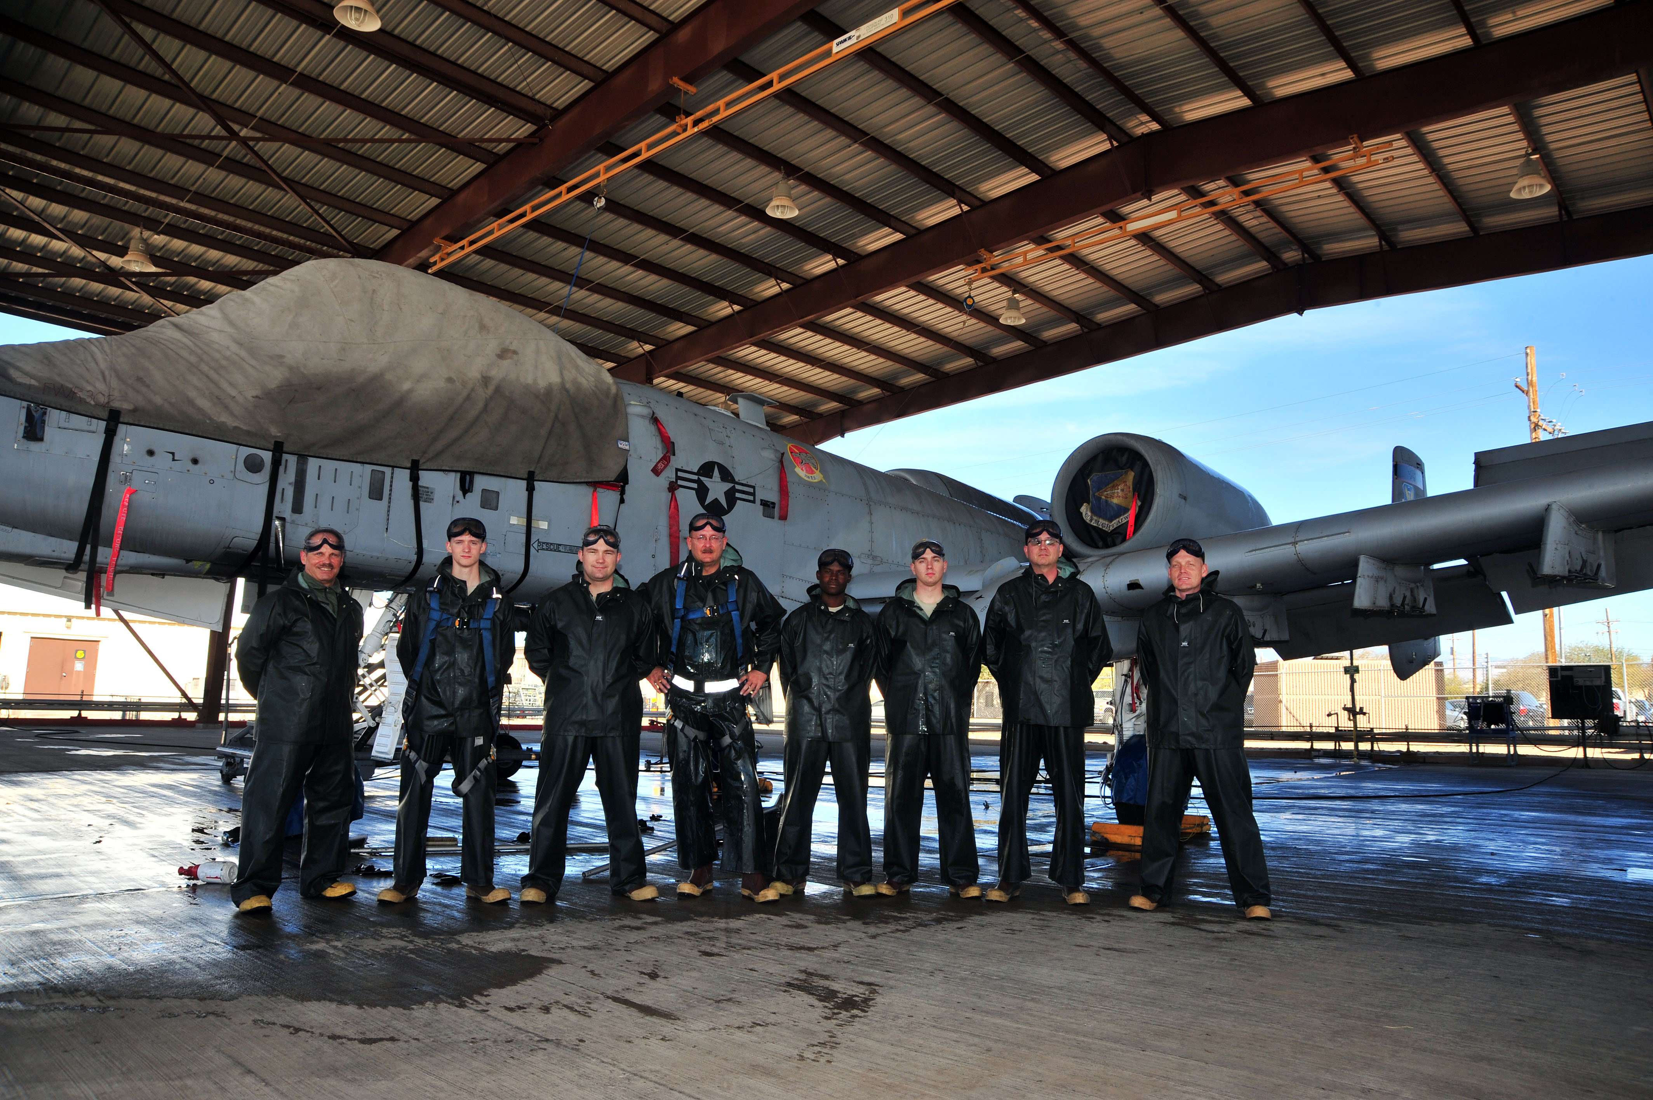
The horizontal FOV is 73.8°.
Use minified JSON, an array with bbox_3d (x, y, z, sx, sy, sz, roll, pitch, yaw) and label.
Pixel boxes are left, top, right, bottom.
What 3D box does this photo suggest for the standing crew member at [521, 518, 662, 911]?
[{"bbox_3d":[-1.161,0.775,5.433,0.667,1.811,0.430,2,-7,-12],"label":"standing crew member"}]

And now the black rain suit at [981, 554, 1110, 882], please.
[{"bbox_3d":[1.135,0.871,5.645,0.629,1.643,0.420,0,-8,9],"label":"black rain suit"}]

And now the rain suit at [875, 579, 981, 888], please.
[{"bbox_3d":[0.518,0.922,5.641,0.540,1.550,0.380,0,-7,5],"label":"rain suit"}]

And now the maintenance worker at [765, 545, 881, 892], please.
[{"bbox_3d":[-0.026,0.863,5.636,0.615,1.754,0.430,1,-7,0],"label":"maintenance worker"}]

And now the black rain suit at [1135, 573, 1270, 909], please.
[{"bbox_3d":[1.806,0.903,5.310,0.619,1.579,0.380,-2,-7,19],"label":"black rain suit"}]

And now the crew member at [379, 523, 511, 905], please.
[{"bbox_3d":[-1.841,0.725,5.340,0.623,1.798,0.460,4,-9,-20],"label":"crew member"}]

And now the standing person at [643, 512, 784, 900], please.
[{"bbox_3d":[-0.565,0.730,5.509,0.677,1.875,0.460,2,-8,-6],"label":"standing person"}]

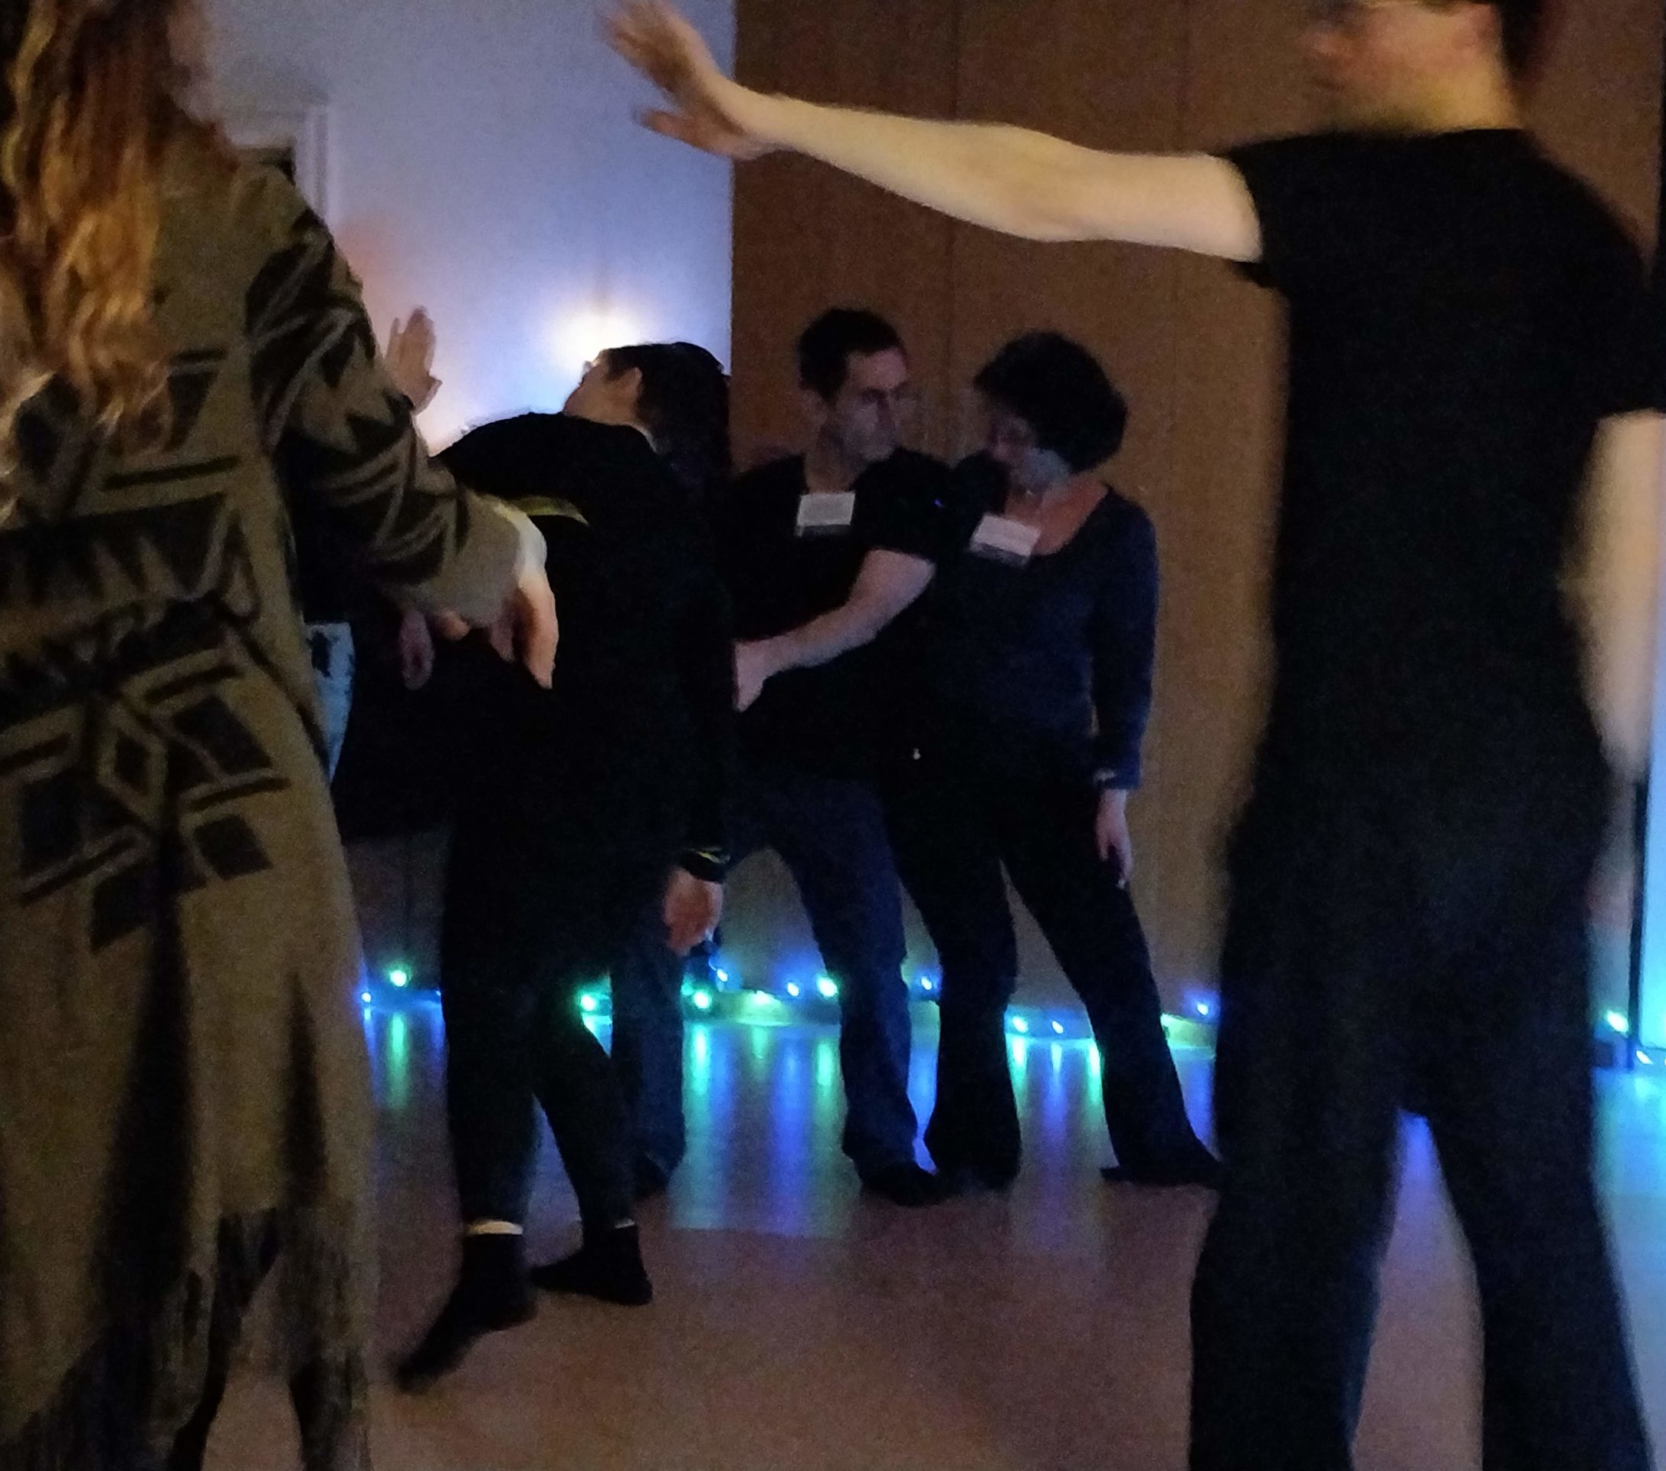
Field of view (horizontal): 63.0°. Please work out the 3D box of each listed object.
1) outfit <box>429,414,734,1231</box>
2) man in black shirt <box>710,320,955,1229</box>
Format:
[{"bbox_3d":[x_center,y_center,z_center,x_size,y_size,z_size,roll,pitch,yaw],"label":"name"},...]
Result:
[{"bbox_3d":[-0.396,0.134,2.100,0.480,1.270,0.480,2,3,28],"label":"outfit"},{"bbox_3d":[-0.070,0.042,2.550,0.600,1.670,0.450,1,3,12],"label":"man in black shirt"}]

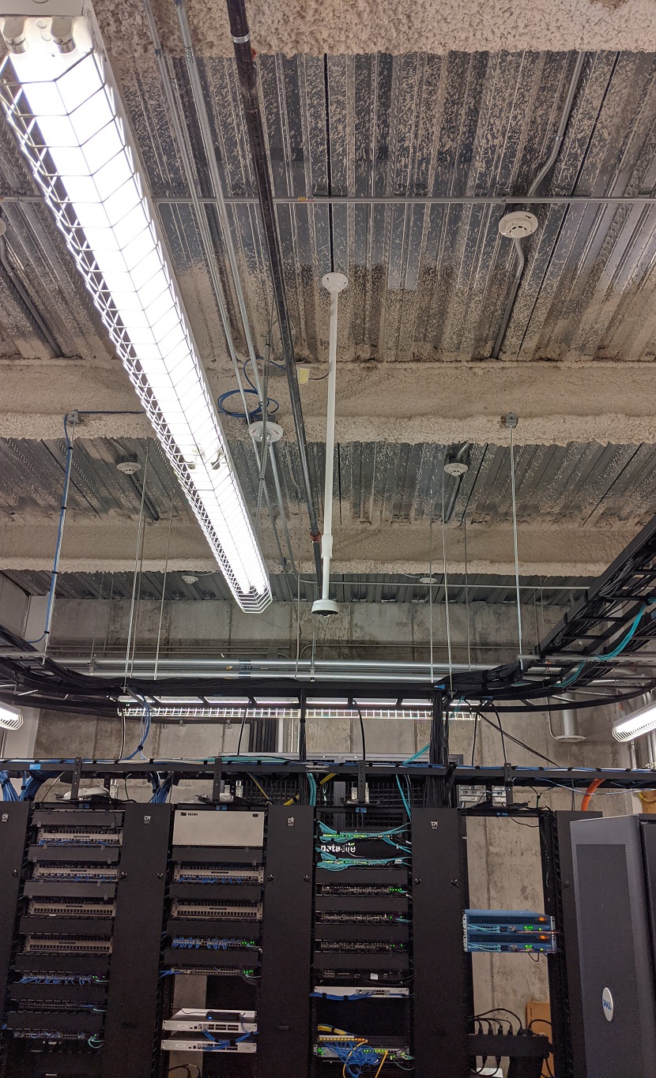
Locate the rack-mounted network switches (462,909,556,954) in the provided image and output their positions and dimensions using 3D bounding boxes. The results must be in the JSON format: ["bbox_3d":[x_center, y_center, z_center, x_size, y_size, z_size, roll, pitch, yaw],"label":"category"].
[{"bbox_3d":[0.972,2.178,4.685,0.483,0.178,0.470,0,-20,2],"label":"rack-mounted network switches"}]

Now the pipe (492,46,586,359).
[{"bbox_3d":[0.792,-1.179,3.338,0.085,0.070,1.750,1,-20,2],"label":"pipe"}]

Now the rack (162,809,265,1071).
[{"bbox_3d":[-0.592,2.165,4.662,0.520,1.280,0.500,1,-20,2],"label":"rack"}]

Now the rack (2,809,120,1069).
[{"bbox_3d":[-1.387,2.177,4.682,0.530,1.280,0.500,1,-20,2],"label":"rack"}]

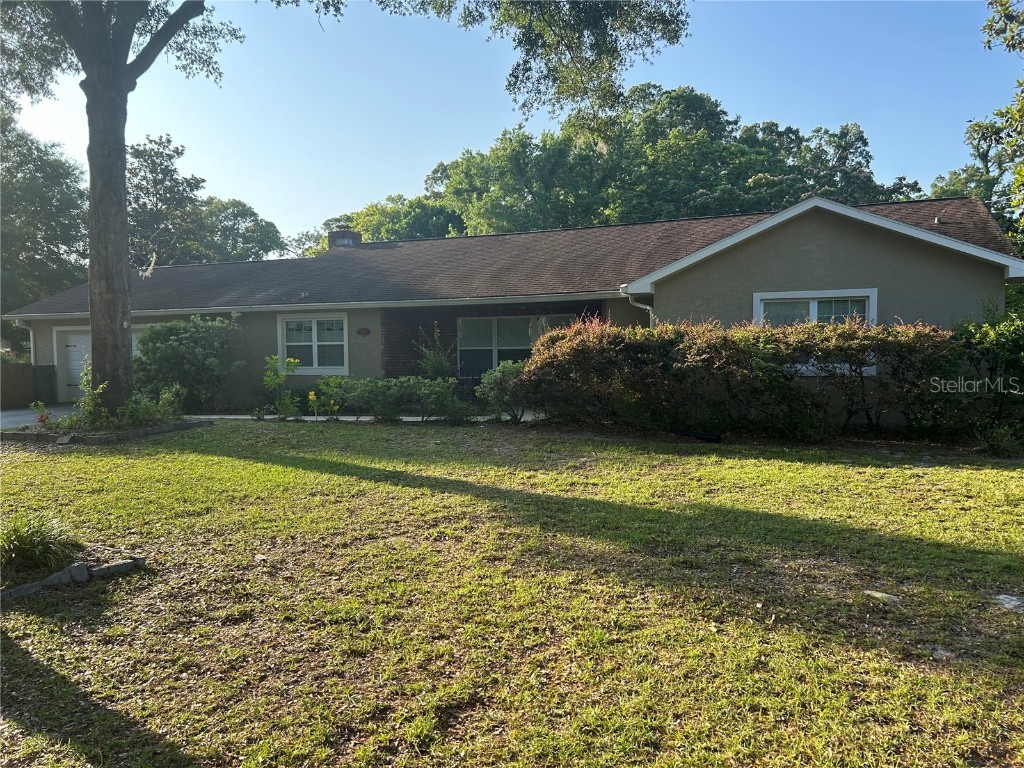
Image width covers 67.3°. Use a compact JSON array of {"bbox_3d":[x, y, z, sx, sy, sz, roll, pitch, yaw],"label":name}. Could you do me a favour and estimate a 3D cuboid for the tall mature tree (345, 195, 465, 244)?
[{"bbox_3d":[-5.200,-4.500,36.000,6.800,8.700,6.800,-1,3,0],"label":"tall mature tree"}]

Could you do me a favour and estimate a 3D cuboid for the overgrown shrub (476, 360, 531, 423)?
[{"bbox_3d":[-0.090,0.140,14.900,1.120,1.220,1.100,-1,3,0],"label":"overgrown shrub"}]

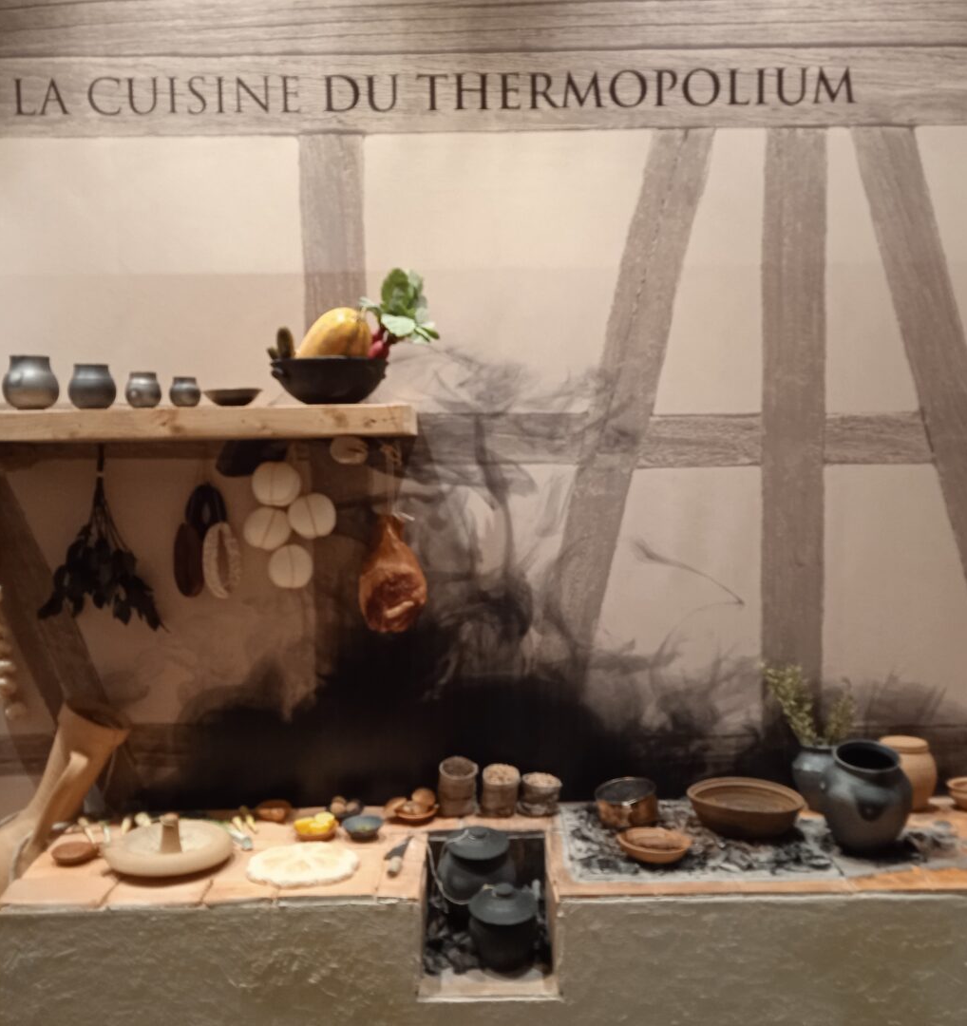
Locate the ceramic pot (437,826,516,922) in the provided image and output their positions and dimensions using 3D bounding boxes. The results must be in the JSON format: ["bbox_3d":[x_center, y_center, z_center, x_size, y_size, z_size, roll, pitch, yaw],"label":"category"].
[{"bbox_3d":[-0.016,0.864,2.666,0.189,0.206,0.189,-1,5,-1],"label":"ceramic pot"}]

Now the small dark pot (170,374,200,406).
[{"bbox_3d":[-0.661,-0.270,2.450,0.069,0.070,0.069,-1,5,1],"label":"small dark pot"}]

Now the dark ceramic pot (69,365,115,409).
[{"bbox_3d":[-0.865,-0.278,2.447,0.105,0.103,0.105,-1,5,1],"label":"dark ceramic pot"}]

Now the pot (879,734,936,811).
[{"bbox_3d":[1.101,0.683,2.899,0.162,0.166,0.162,-1,5,0],"label":"pot"}]

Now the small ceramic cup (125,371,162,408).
[{"bbox_3d":[-0.752,-0.271,2.450,0.080,0.081,0.080,2,6,31],"label":"small ceramic cup"}]

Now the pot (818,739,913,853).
[{"bbox_3d":[0.804,0.603,2.330,0.180,0.213,0.180,1,9,1],"label":"pot"}]

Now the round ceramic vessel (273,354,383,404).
[{"bbox_3d":[-0.340,-0.290,2.439,0.257,0.106,0.242,-1,5,0],"label":"round ceramic vessel"}]

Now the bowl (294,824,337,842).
[{"bbox_3d":[-0.374,0.710,2.467,0.097,0.031,0.097,-1,5,0],"label":"bowl"}]

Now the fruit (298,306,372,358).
[{"bbox_3d":[-0.330,-0.384,2.430,0.175,0.145,0.140,-1,5,1],"label":"fruit"}]

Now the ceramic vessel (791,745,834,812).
[{"bbox_3d":[0.802,0.632,2.611,0.145,0.150,0.145,-1,5,1],"label":"ceramic vessel"}]

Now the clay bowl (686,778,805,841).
[{"bbox_3d":[0.589,0.672,2.487,0.262,0.072,0.262,-1,5,1],"label":"clay bowl"}]

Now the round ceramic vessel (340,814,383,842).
[{"bbox_3d":[-0.302,0.793,2.774,0.101,0.032,0.101,-1,5,-1],"label":"round ceramic vessel"}]

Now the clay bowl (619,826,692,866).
[{"bbox_3d":[0.359,0.708,2.328,0.154,0.037,0.154,-1,5,1],"label":"clay bowl"}]

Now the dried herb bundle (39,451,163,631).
[{"bbox_3d":[-0.968,0.069,2.804,0.315,0.455,0.170,-1,5,-1],"label":"dried herb bundle"}]

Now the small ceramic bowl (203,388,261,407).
[{"bbox_3d":[-0.554,-0.254,2.445,0.131,0.041,0.131,-1,5,0],"label":"small ceramic bowl"}]

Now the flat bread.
[{"bbox_3d":[-0.383,0.738,2.343,0.235,0.020,0.210,-1,5,1],"label":"flat bread"}]

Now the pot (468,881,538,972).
[{"bbox_3d":[0.046,0.937,2.517,0.159,0.179,0.159,-1,5,0],"label":"pot"}]

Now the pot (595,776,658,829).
[{"bbox_3d":[0.328,0.660,2.514,0.140,0.070,0.140,-6,9,1],"label":"pot"}]

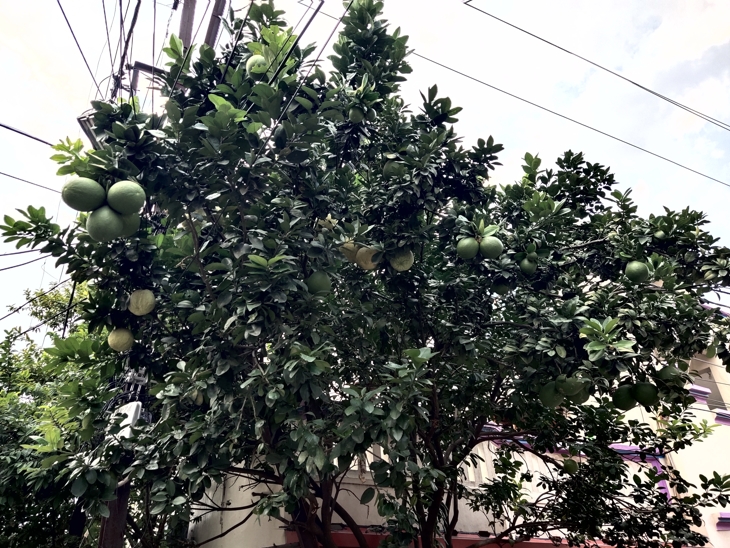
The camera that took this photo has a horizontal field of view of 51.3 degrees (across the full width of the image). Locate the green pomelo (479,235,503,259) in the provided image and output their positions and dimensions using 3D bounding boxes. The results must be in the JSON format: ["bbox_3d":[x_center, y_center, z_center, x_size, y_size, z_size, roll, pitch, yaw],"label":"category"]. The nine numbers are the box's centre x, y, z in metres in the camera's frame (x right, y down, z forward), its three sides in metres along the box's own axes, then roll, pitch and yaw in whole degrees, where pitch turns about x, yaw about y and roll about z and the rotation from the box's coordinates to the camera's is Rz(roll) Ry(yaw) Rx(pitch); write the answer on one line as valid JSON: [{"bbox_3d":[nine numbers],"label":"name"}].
[{"bbox_3d":[0.813,-0.167,4.864,0.145,0.145,0.145,-4,-38,0],"label":"green pomelo"}]

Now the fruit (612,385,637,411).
[{"bbox_3d":[1.609,0.765,4.705,0.145,0.148,0.145,-4,-38,0],"label":"fruit"}]

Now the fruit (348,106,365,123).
[{"bbox_3d":[-0.057,-1.057,5.050,0.100,0.100,0.100,-4,-38,0],"label":"fruit"}]

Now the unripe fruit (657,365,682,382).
[{"bbox_3d":[1.852,0.620,4.619,0.143,0.143,0.143,-4,-38,0],"label":"unripe fruit"}]

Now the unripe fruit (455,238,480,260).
[{"bbox_3d":[0.673,-0.167,4.960,0.143,0.143,0.143,-4,-38,0],"label":"unripe fruit"}]

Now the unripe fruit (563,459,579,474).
[{"bbox_3d":[1.897,1.770,6.984,0.130,0.130,0.130,-4,-38,0],"label":"unripe fruit"}]

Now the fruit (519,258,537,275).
[{"bbox_3d":[1.199,-0.059,5.578,0.122,0.126,0.122,-4,-38,0],"label":"fruit"}]

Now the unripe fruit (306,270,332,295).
[{"bbox_3d":[-0.273,0.054,4.536,0.145,0.145,0.145,-4,-38,0],"label":"unripe fruit"}]

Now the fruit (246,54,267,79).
[{"bbox_3d":[-0.648,-1.236,4.556,0.132,0.139,0.132,-4,-38,0],"label":"fruit"}]

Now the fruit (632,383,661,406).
[{"bbox_3d":[1.735,0.739,4.668,0.145,0.145,0.145,-4,-38,0],"label":"fruit"}]

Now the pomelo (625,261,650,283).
[{"bbox_3d":[1.733,-0.010,4.830,0.145,0.142,0.145,-4,-38,0],"label":"pomelo"}]

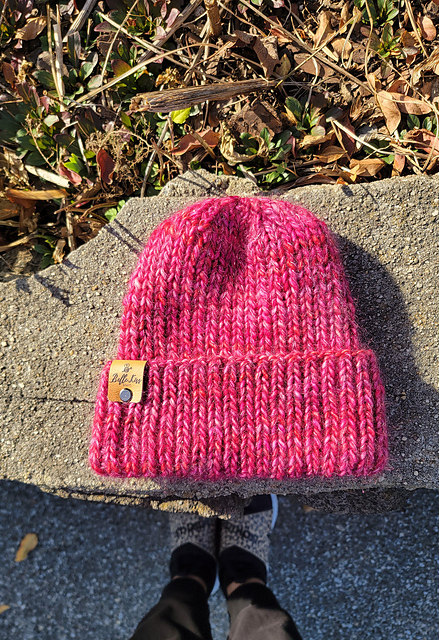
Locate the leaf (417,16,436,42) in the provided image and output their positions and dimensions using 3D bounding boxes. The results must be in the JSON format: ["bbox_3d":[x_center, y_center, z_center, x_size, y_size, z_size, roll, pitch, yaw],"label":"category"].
[{"bbox_3d":[0.277,-0.388,0.591,0.023,0.013,0.042,-15,72,-5],"label":"leaf"}]

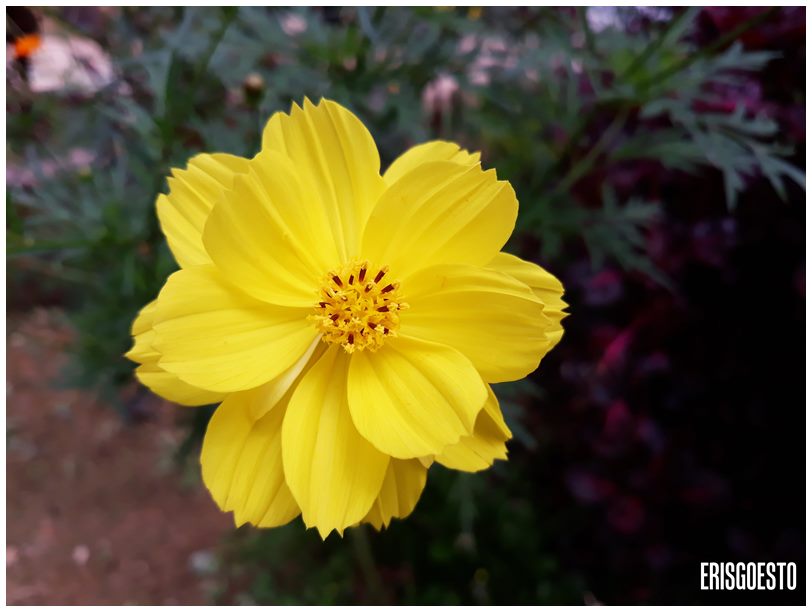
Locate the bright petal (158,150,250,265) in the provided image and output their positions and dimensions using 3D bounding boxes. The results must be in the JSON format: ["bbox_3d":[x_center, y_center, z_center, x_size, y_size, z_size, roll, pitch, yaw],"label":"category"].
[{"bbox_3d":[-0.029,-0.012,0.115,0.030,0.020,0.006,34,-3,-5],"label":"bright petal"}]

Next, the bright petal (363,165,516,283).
[{"bbox_3d":[0.006,-0.013,0.111,0.027,0.022,0.007,-34,4,22],"label":"bright petal"}]

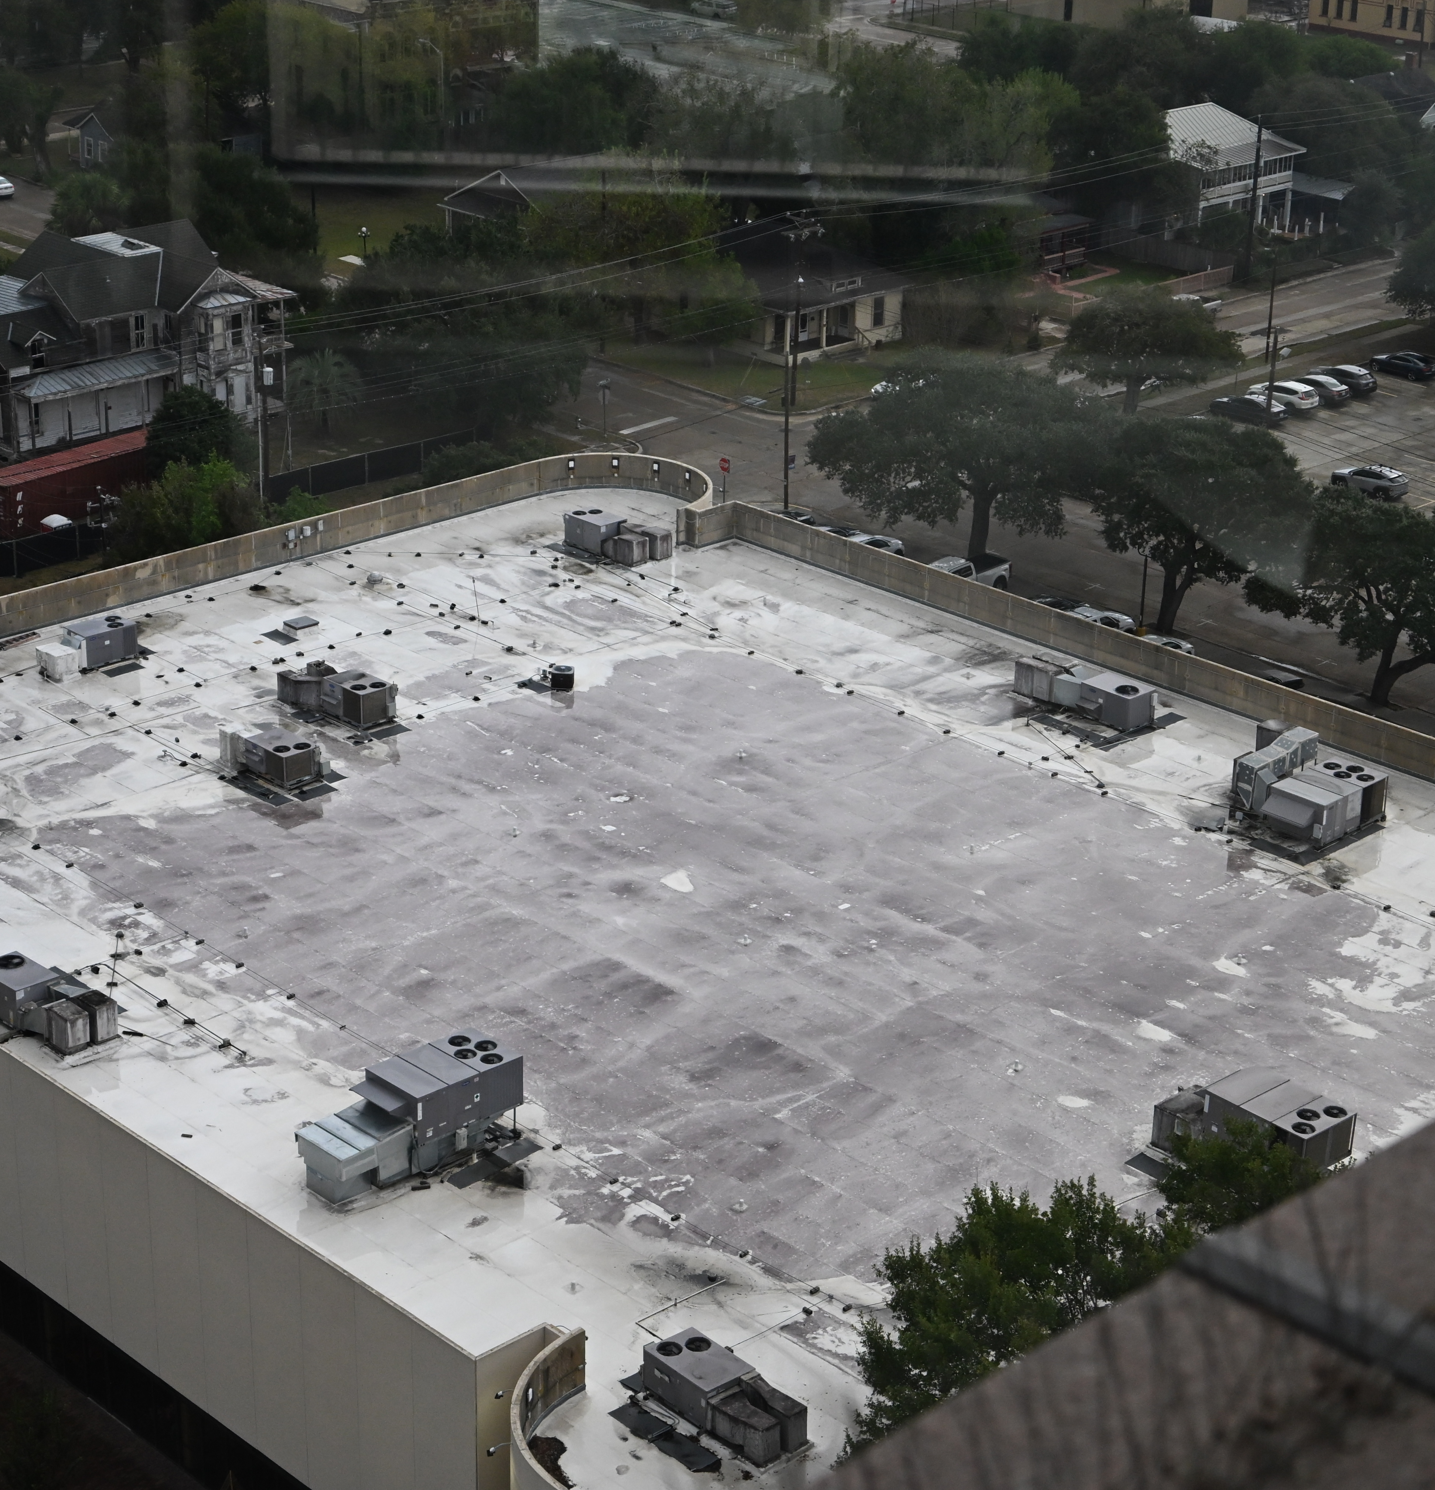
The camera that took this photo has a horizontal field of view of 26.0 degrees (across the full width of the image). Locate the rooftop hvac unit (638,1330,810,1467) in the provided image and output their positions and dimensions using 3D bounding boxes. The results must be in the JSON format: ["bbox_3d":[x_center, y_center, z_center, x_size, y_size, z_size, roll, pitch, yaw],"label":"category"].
[{"bbox_3d":[0.167,15.227,72.428,1.560,1.430,3.850,-19,30,-40],"label":"rooftop hvac unit"}]

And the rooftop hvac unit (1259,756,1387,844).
[{"bbox_3d":[20.282,2.058,103.765,4.060,1.520,2.200,-19,30,-40],"label":"rooftop hvac unit"}]

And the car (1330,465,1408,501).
[{"bbox_3d":[36.595,-14.754,174.016,1.820,1.580,4.400,-19,30,-40],"label":"car"}]

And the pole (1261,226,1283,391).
[{"bbox_3d":[35.450,-28.582,198.085,0.350,8.701,0.350,-19,30,-40],"label":"pole"}]

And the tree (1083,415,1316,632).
[{"bbox_3d":[22.708,-10.151,145.919,11.100,10.300,11.100,1,22,0],"label":"tree"}]

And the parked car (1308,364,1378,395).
[{"bbox_3d":[38.631,-22.770,192.059,1.850,1.650,4.600,-19,30,-40],"label":"parked car"}]

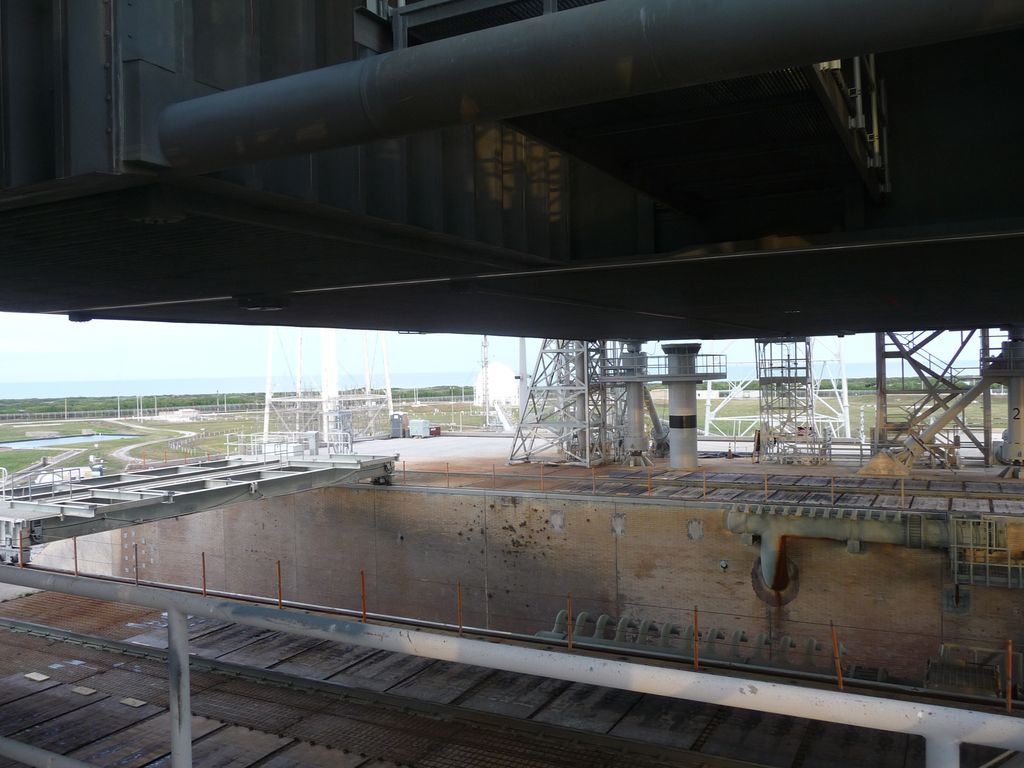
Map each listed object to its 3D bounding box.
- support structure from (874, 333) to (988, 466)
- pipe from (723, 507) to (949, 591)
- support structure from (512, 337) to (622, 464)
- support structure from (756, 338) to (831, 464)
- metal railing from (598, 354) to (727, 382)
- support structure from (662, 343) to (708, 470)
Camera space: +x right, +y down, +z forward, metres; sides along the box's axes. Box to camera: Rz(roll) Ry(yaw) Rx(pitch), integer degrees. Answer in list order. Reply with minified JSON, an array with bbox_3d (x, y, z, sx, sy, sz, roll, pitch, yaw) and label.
[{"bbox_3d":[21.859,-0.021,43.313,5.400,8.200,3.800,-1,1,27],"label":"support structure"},{"bbox_3d":[11.603,6.131,29.935,7.550,3.050,1.150,-1,1,27],"label":"pipe"},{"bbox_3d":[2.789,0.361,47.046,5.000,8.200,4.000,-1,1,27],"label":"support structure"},{"bbox_3d":[14.997,0.766,44.683,3.300,6.900,2.800,-1,1,27],"label":"support structure"},{"bbox_3d":[8.160,-0.810,44.457,5.930,1.380,3.500,-1,1,27],"label":"metal railing"},{"bbox_3d":[9.072,1.122,43.715,2.100,6.500,2.100,-1,1,27],"label":"support structure"}]

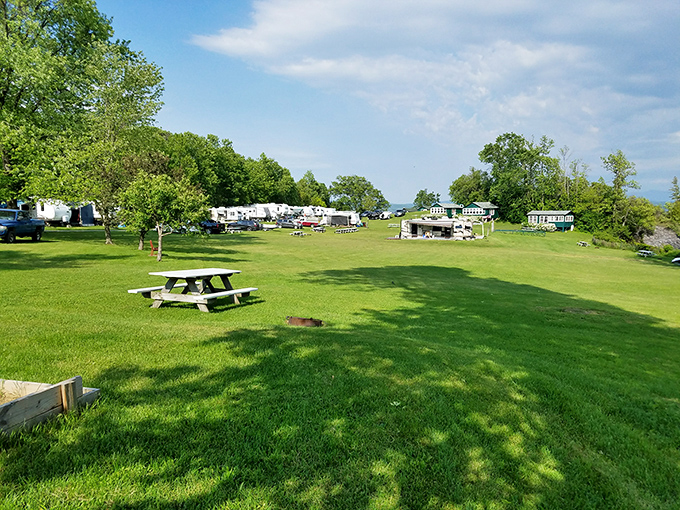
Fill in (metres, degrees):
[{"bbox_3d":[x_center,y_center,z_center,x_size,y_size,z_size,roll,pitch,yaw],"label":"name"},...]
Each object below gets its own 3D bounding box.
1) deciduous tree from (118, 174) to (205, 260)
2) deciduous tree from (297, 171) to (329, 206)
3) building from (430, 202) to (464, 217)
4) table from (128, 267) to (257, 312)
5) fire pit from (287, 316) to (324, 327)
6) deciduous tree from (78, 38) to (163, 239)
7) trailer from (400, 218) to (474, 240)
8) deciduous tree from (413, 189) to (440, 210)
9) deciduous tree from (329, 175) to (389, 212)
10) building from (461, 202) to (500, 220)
[{"bbox_3d":[-8.053,-1.757,23.300,4.000,4.000,3.900,0,6,0],"label":"deciduous tree"},{"bbox_3d":[-6.893,-15.414,128.000,7.800,11.300,7.800,0,6,0],"label":"deciduous tree"},{"bbox_3d":[22.944,-9.583,109.000,5.600,3.300,4.500,-5,8,-42],"label":"building"},{"bbox_3d":[-2.810,0.690,10.170,1.540,0.710,2.150,4,3,16],"label":"table"},{"bbox_3d":[-0.612,1.198,9.200,0.640,0.170,0.640,4,3,0],"label":"fire pit"},{"bbox_3d":[-13.662,-6.877,31.500,5.600,12.400,5.600,0,6,0],"label":"deciduous tree"},{"bbox_3d":[14.319,-3.745,75.000,10.100,3.100,2.800,1,6,6],"label":"trailer"},{"bbox_3d":[25.406,-16.154,150.000,7.800,6.800,7.200,0,6,0],"label":"deciduous tree"},{"bbox_3d":[4.818,-15.626,133.000,15.000,10.400,13.500,0,6,0],"label":"deciduous tree"},{"bbox_3d":[28.887,-8.985,105.000,5.200,3.600,5.200,-5,8,-42],"label":"building"}]

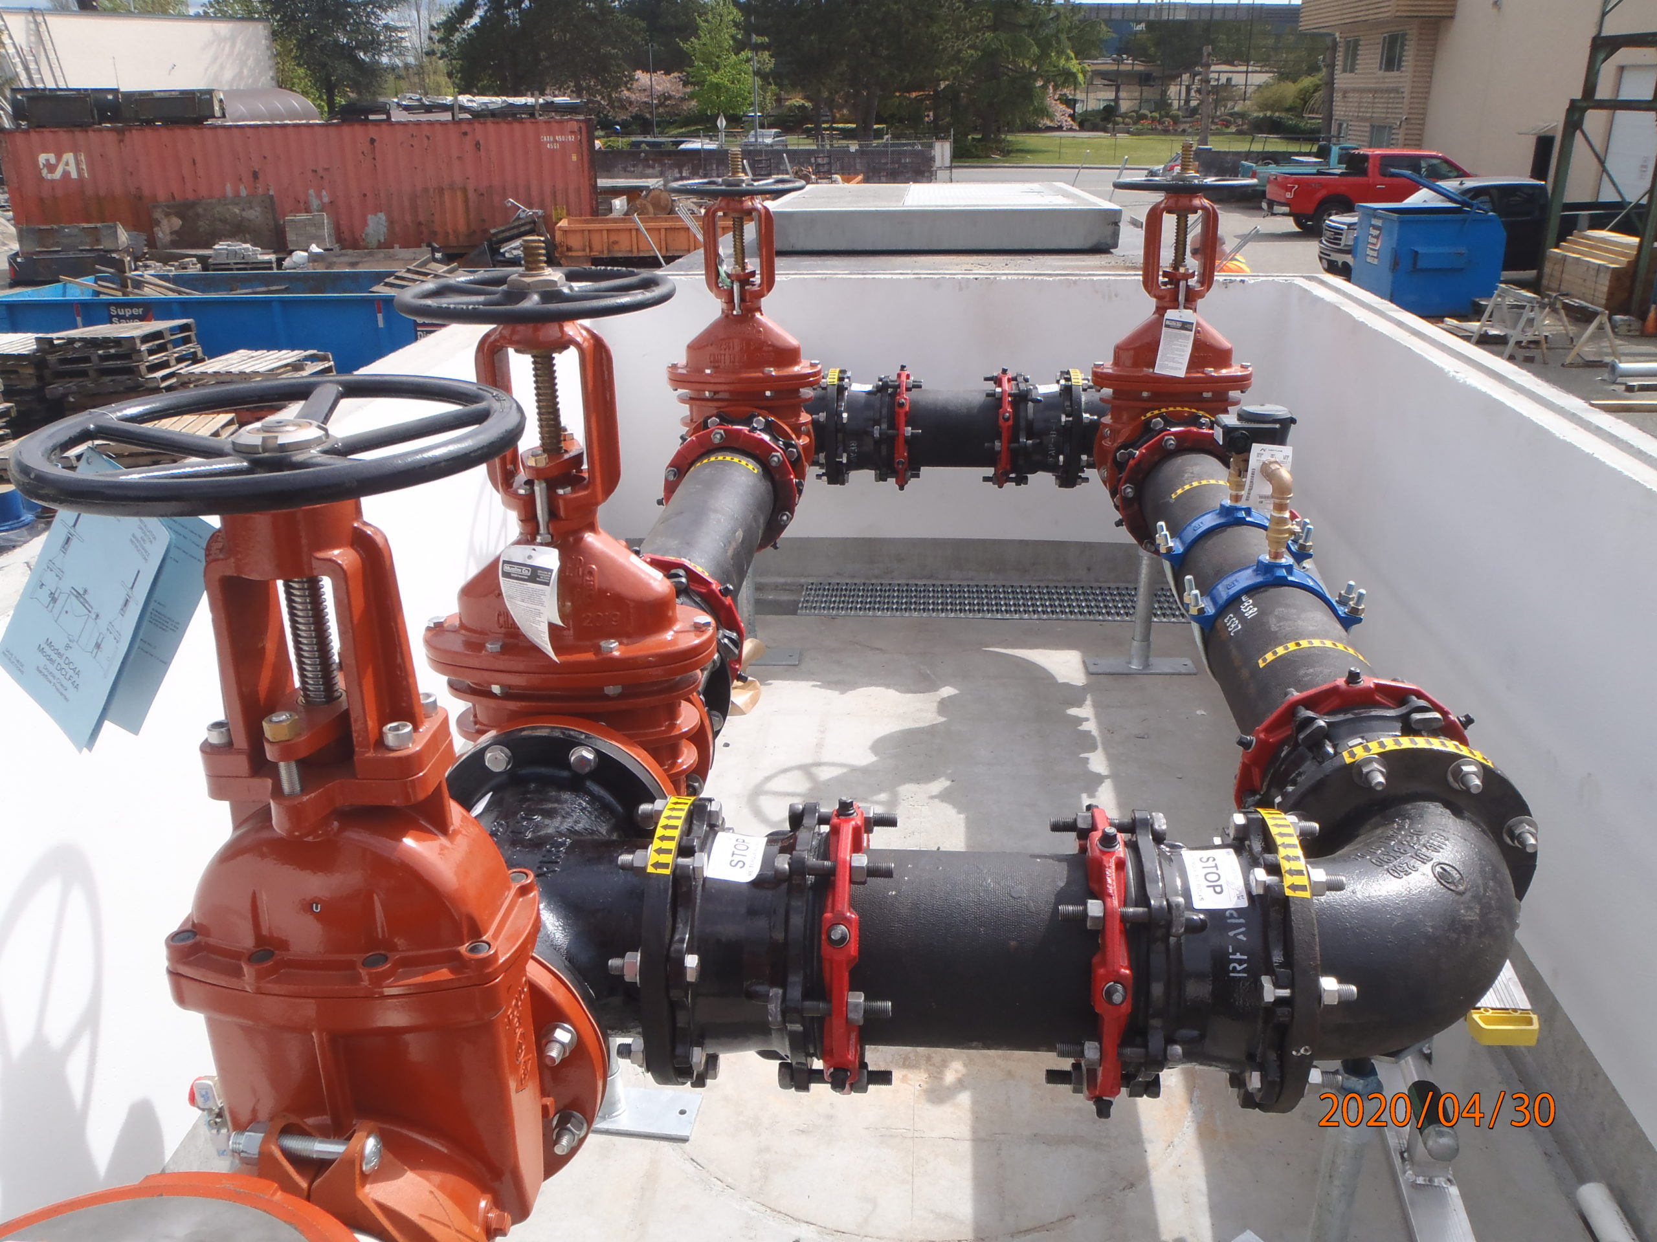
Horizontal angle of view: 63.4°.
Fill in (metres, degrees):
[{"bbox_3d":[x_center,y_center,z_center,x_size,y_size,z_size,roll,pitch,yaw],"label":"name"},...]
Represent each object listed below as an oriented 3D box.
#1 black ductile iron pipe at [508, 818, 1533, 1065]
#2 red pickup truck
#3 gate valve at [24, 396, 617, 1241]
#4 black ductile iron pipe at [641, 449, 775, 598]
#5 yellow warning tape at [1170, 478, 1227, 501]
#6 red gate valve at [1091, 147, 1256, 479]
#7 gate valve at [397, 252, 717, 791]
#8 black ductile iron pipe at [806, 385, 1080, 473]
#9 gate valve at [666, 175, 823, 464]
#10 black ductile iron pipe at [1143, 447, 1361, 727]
[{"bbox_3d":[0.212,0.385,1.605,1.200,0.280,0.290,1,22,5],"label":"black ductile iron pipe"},{"bbox_3d":[13.714,-10.406,32.495,5.850,1.950,2.080,-1,22,-1],"label":"red pickup truck"},{"bbox_3d":[-0.423,0.262,1.205,0.390,0.920,0.385,1,23,4],"label":"gate valve"},{"bbox_3d":[-0.282,-0.139,2.886,0.232,0.232,0.950,1,23,4],"label":"black ductile iron pipe"},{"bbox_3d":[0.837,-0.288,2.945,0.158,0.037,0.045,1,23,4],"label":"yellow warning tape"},{"bbox_3d":[0.904,-0.721,3.494,0.415,0.980,0.360,1,22,5],"label":"red gate valve"},{"bbox_3d":[-0.367,-0.041,1.869,0.415,0.960,0.375,1,23,4],"label":"gate valve"},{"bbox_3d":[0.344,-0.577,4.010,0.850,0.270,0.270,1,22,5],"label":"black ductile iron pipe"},{"bbox_3d":[-0.230,-0.749,3.590,0.410,0.970,0.360,1,22,5],"label":"gate valve"},{"bbox_3d":[0.838,-0.036,2.643,0.245,0.245,1.550,1,22,5],"label":"black ductile iron pipe"}]

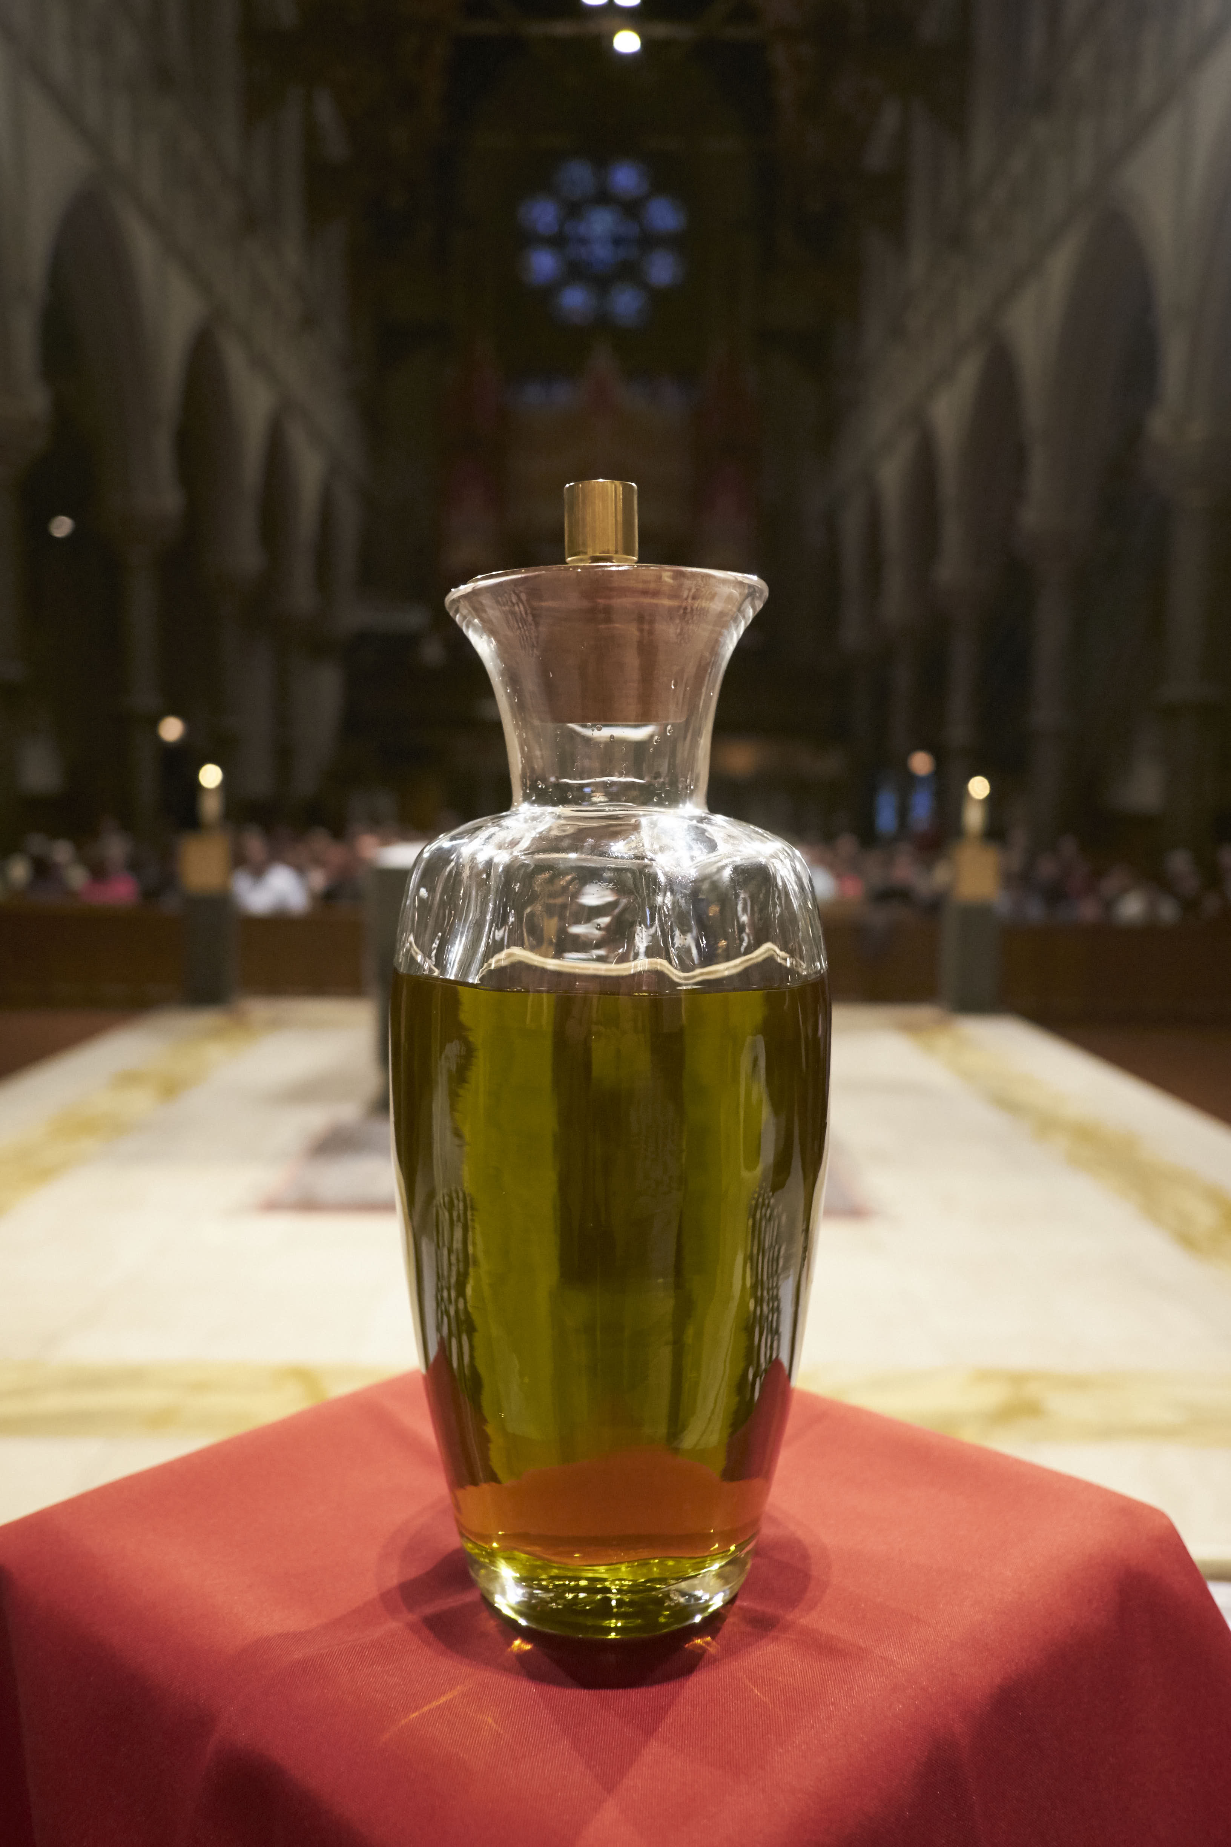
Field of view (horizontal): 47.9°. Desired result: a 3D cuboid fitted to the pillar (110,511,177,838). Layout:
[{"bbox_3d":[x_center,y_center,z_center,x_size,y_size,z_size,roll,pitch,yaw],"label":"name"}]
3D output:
[{"bbox_3d":[-6.950,-3.070,20.390,0.920,6.200,0.920,1,4,-1],"label":"pillar"}]

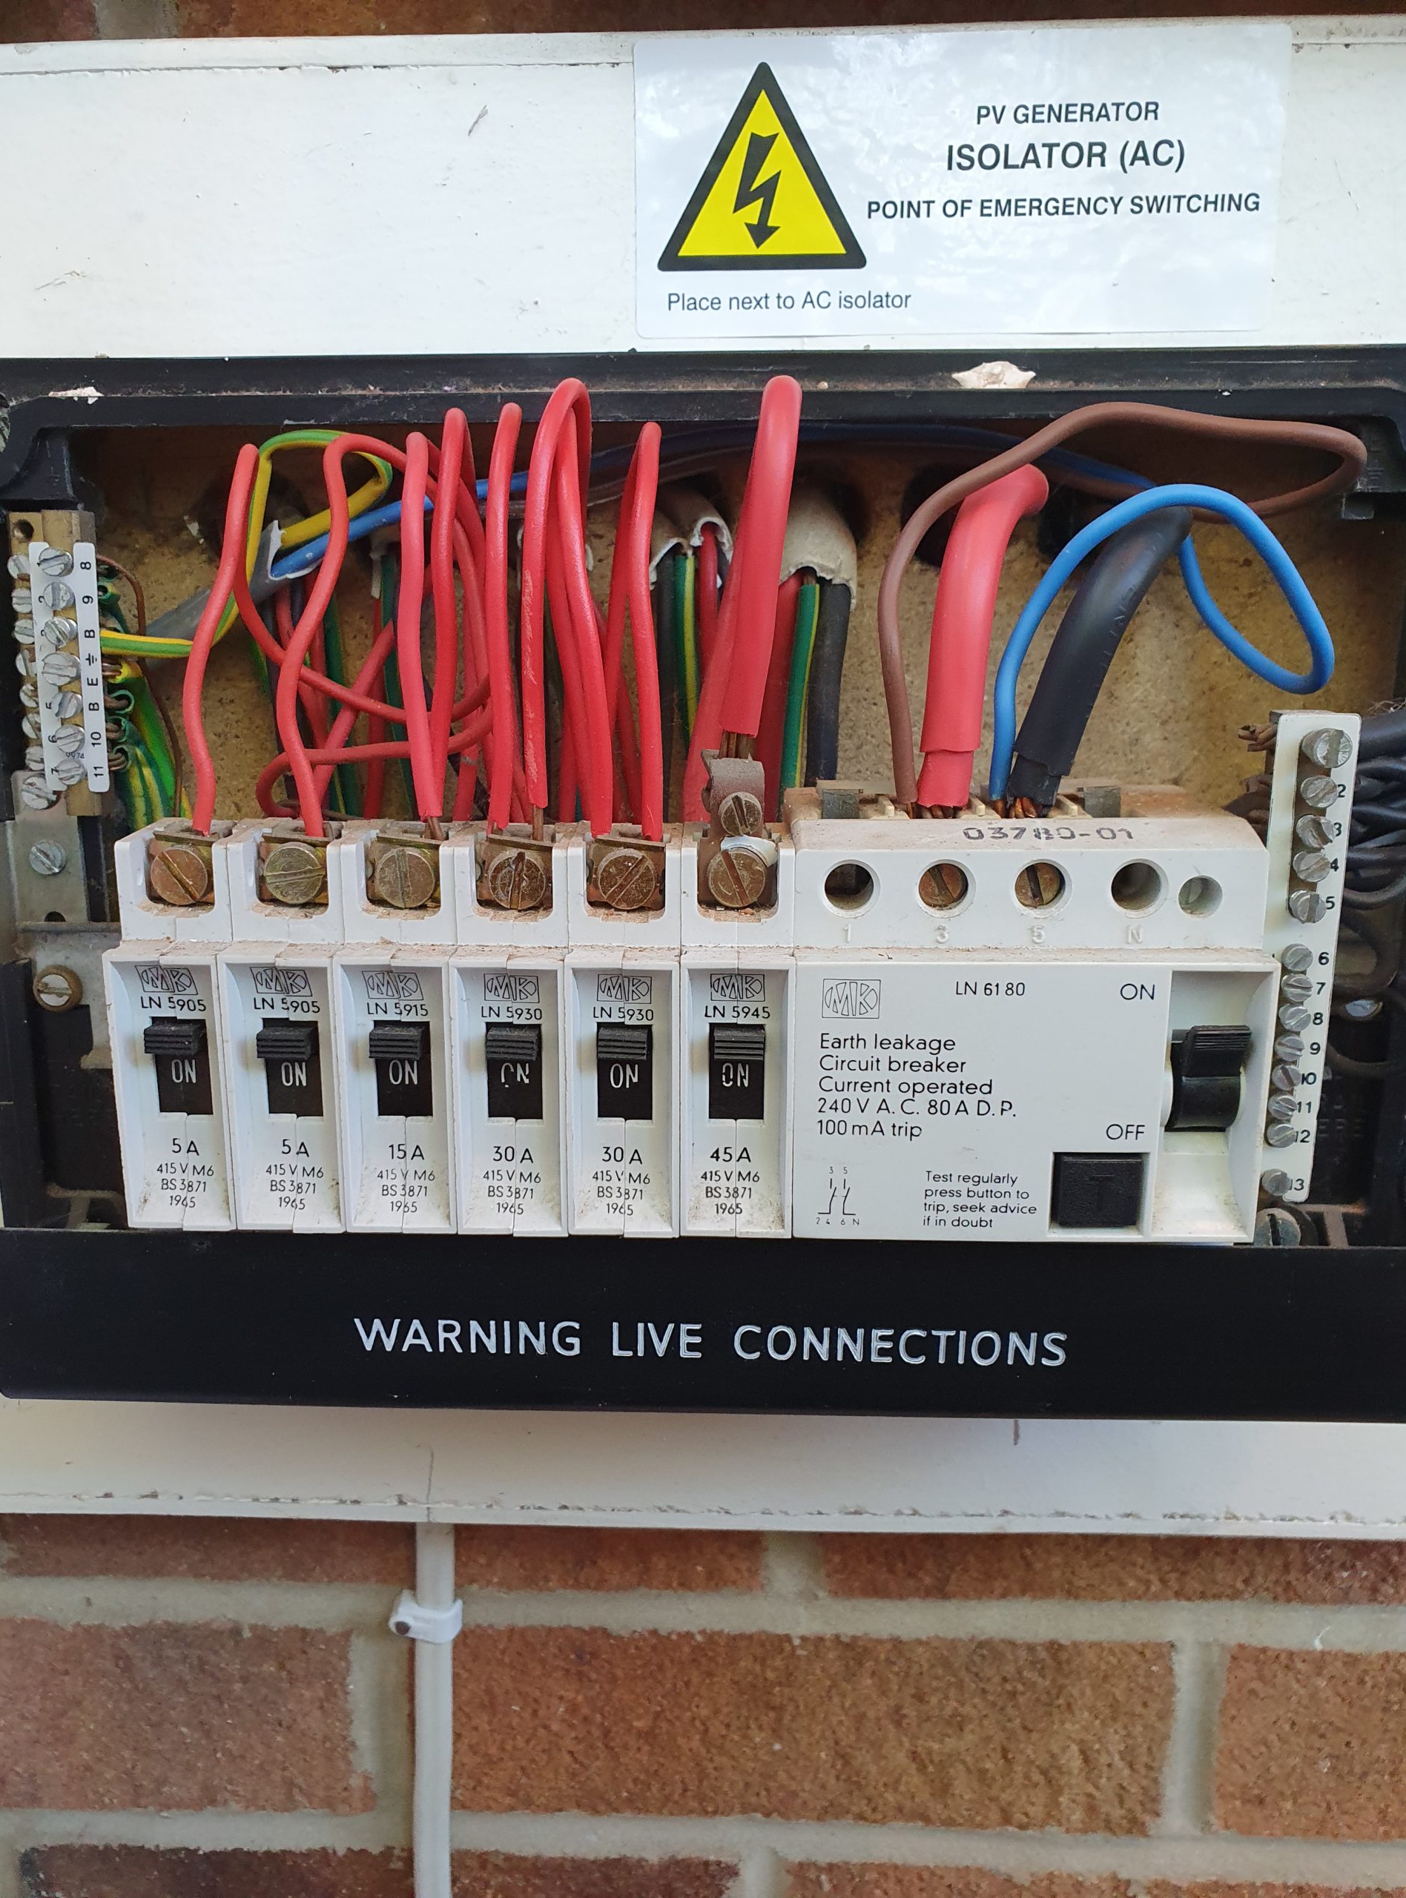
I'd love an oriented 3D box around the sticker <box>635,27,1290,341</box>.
[{"bbox_3d":[0.046,-0.141,0.264,0.118,0.051,0.001,0,12,2],"label":"sticker"}]

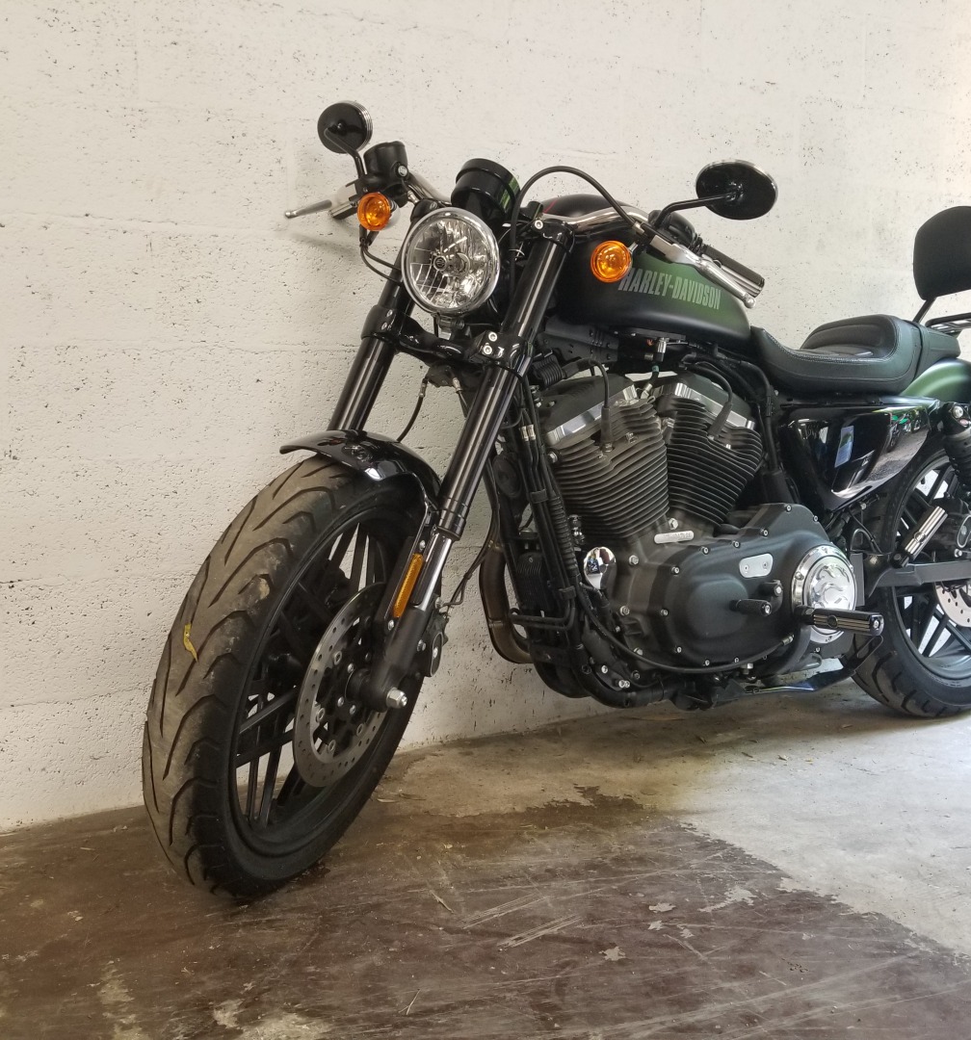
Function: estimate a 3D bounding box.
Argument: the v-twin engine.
[{"bbox_3d":[0.325,-0.004,1.889,0.600,0.530,0.400,-5,3,-32],"label":"v-twin engine"}]

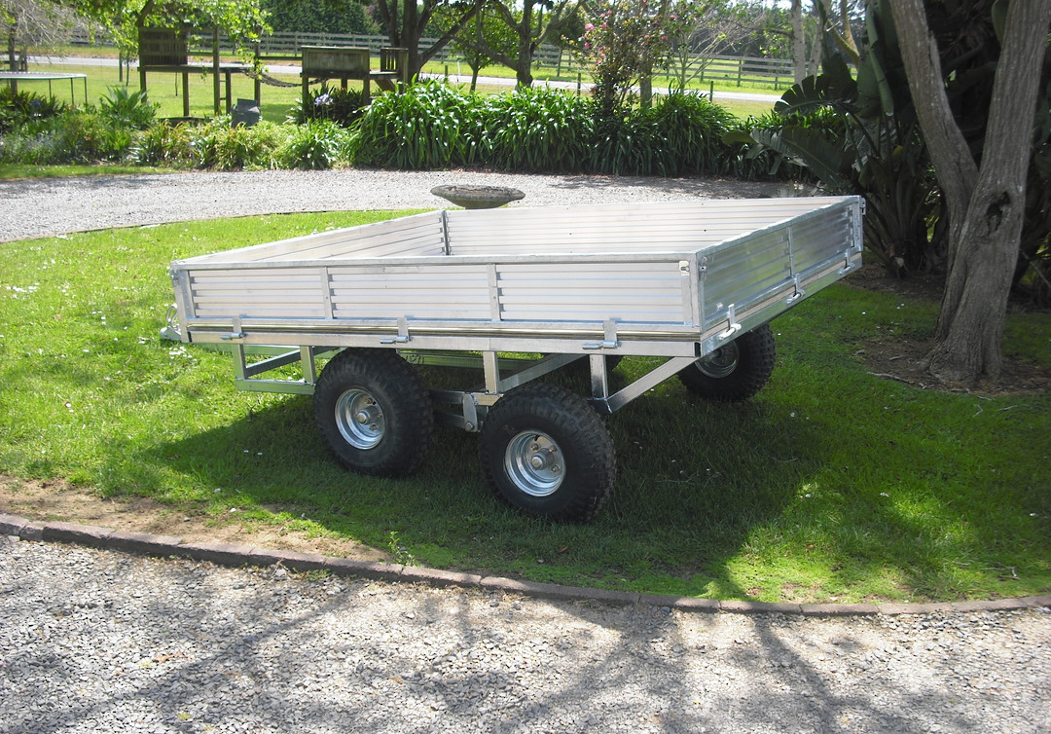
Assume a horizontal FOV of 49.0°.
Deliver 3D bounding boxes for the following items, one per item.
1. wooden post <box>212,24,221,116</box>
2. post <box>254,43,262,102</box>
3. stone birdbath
[{"bbox_3d":[-5.293,-5.070,19.800,0.090,1.536,0.090,-9,20,-36],"label":"wooden post"},{"bbox_3d":[-4.742,-5.250,20.470,0.090,1.571,0.090,-9,20,-36],"label":"post"},{"bbox_3d":[-0.316,-0.778,7.391,0.597,0.682,0.597,3,16,0],"label":"stone birdbath"}]

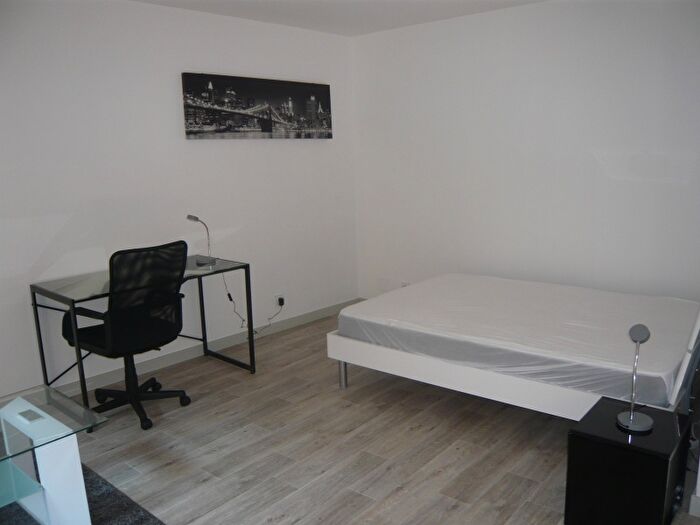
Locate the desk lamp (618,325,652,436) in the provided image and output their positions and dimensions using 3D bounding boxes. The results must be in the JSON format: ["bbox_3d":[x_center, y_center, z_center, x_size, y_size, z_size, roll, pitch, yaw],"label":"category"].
[{"bbox_3d":[1.088,0.436,2.130,0.133,0.374,0.149,8,14,40],"label":"desk lamp"}]

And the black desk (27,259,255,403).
[{"bbox_3d":[-1.261,0.451,3.607,0.593,0.754,1.141,8,15,41],"label":"black desk"}]

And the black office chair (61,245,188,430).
[{"bbox_3d":[-1.287,0.389,3.297,0.643,0.995,0.593,8,14,39],"label":"black office chair"}]

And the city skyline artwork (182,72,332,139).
[{"bbox_3d":[-0.656,-1.191,4.417,0.026,0.445,1.425,9,15,43],"label":"city skyline artwork"}]

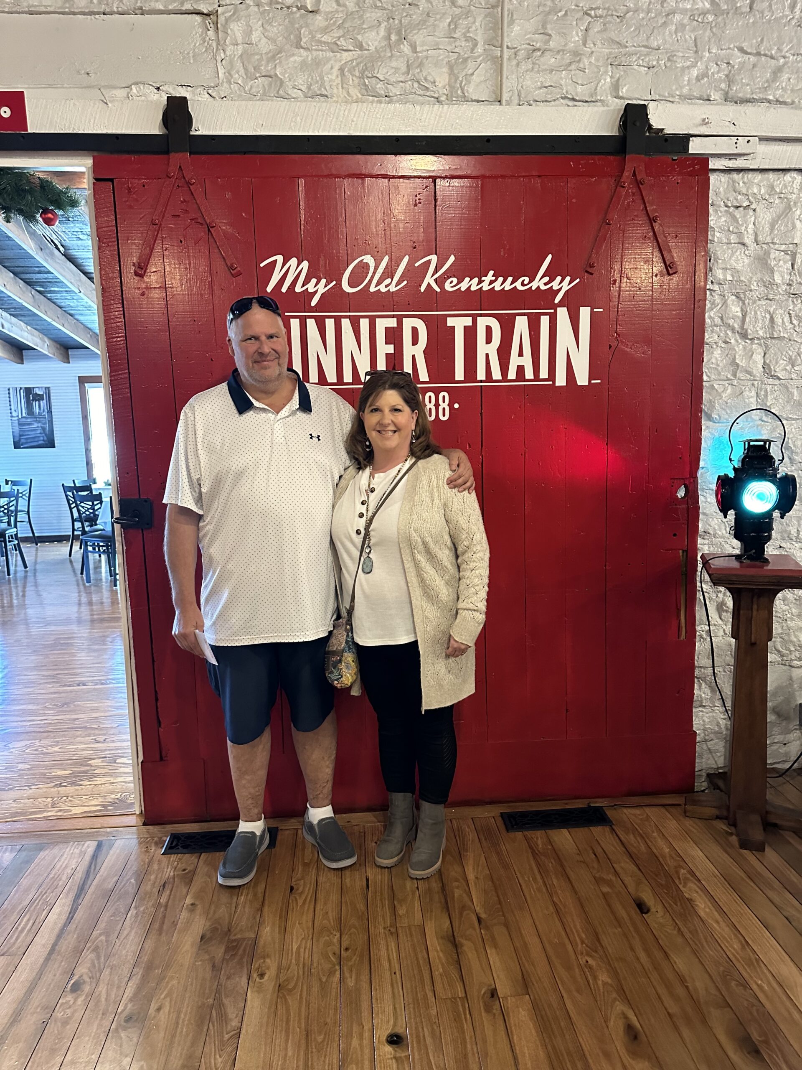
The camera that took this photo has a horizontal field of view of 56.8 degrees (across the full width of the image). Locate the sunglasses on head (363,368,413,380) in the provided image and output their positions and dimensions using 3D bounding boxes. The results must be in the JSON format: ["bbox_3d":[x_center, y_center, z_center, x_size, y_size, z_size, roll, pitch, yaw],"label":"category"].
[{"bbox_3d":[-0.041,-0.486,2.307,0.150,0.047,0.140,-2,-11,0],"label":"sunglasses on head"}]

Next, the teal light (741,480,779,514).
[{"bbox_3d":[1.189,-0.129,2.470,0.122,0.115,0.070,1,9,15],"label":"teal light"}]

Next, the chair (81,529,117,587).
[{"bbox_3d":[-2.831,0.032,7.259,0.480,0.860,0.420,2,9,22],"label":"chair"}]

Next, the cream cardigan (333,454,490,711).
[{"bbox_3d":[0.034,0.141,2.431,0.480,0.830,0.320,0,9,12],"label":"cream cardigan"}]

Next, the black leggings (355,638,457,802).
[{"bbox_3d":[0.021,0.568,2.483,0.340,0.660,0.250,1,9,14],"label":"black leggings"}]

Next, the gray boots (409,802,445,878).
[{"bbox_3d":[0.099,0.989,2.516,0.100,0.215,0.260,0,9,10],"label":"gray boots"}]

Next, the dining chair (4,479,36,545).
[{"bbox_3d":[-5.112,-0.269,9.686,0.430,0.860,0.490,1,9,18],"label":"dining chair"}]

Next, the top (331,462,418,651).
[{"bbox_3d":[-0.020,0.046,2.398,0.370,0.600,0.270,1,9,14],"label":"top"}]

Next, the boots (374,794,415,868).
[{"bbox_3d":[-0.007,0.986,2.558,0.100,0.215,0.250,1,9,19],"label":"boots"}]

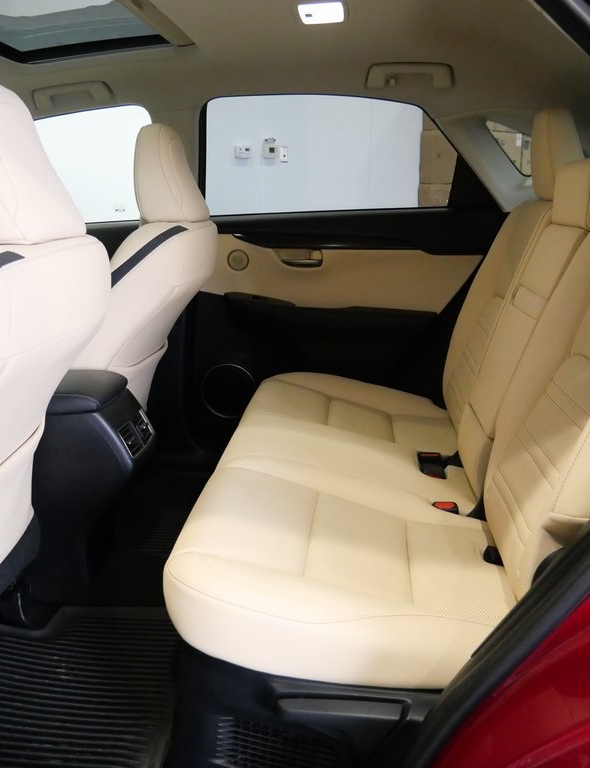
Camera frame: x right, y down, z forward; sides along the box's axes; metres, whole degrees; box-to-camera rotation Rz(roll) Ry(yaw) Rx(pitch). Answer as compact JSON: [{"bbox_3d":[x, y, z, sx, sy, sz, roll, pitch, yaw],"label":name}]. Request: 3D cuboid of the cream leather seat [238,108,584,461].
[{"bbox_3d":[0.283,-0.245,1.720,0.810,0.790,0.530,1,15,5],"label":"cream leather seat"}]

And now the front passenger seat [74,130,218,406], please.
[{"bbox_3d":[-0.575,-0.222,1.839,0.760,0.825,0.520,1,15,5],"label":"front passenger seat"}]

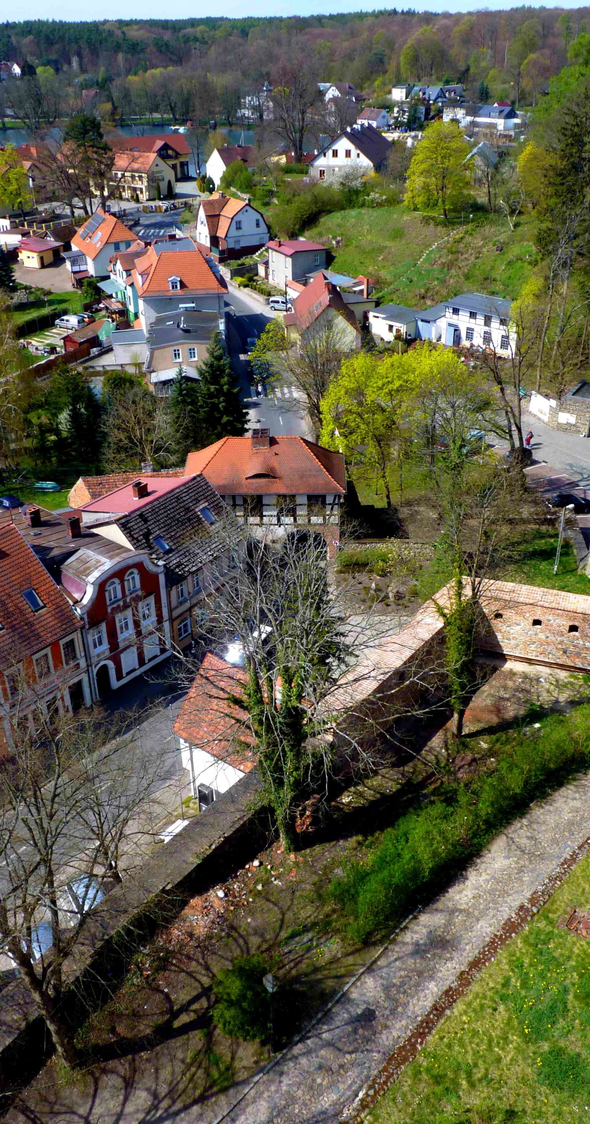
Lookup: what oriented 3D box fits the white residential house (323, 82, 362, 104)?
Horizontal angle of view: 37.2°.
[{"bbox_3d":[20.983,-206.703,385.860,10.500,9.600,13.500,20,37,29],"label":"white residential house"}]

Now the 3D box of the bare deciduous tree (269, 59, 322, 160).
[{"bbox_3d":[0.736,-105.132,204.354,12.000,21.800,12.000,0,31,0],"label":"bare deciduous tree"}]

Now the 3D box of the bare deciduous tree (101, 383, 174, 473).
[{"bbox_3d":[-14.785,-12.425,85.377,7.500,9.800,7.500,0,31,0],"label":"bare deciduous tree"}]

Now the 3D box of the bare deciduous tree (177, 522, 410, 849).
[{"bbox_3d":[-0.110,6.503,39.067,9.800,17.000,9.500,0,31,0],"label":"bare deciduous tree"}]

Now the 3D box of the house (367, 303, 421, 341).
[{"bbox_3d":[13.700,-31.948,117.903,5.800,3.100,4.700,25,39,35],"label":"house"}]

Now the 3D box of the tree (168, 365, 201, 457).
[{"bbox_3d":[-10.880,-14.050,86.190,4.000,10.800,4.000,0,31,0],"label":"tree"}]

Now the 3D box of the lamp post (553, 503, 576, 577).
[{"bbox_3d":[21.150,-1.710,68.820,0.900,6.100,0.300,-8,32,-13],"label":"lamp post"}]

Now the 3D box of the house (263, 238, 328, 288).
[{"bbox_3d":[0.362,-45.567,134.490,6.800,6.110,7.160,-18,36,-27],"label":"house"}]

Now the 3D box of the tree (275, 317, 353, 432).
[{"bbox_3d":[1.881,-18.381,88.552,8.000,11.500,7.800,0,32,0],"label":"tree"}]

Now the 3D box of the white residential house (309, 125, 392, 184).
[{"bbox_3d":[10.428,-72.305,154.644,11.170,8.230,16.500,9,33,15],"label":"white residential house"}]

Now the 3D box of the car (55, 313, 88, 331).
[{"bbox_3d":[-32.320,-34.710,126.450,4.300,1.960,1.830,14,34,22],"label":"car"}]

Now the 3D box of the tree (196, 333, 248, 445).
[{"bbox_3d":[-7.270,-16.140,86.530,5.400,13.000,5.400,0,31,0],"label":"tree"}]

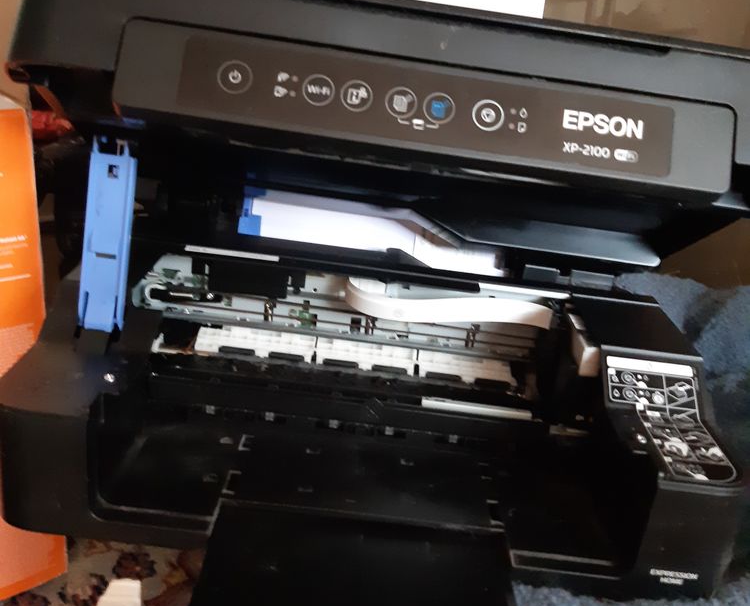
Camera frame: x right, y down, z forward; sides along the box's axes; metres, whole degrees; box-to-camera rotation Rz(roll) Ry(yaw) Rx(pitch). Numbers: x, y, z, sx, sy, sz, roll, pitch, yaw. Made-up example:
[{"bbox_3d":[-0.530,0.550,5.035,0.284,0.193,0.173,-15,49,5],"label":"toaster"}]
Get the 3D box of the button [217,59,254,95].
[{"bbox_3d":[-0.063,-0.101,0.336,0.016,0.016,0.003,8,-5,-2],"label":"button"}]

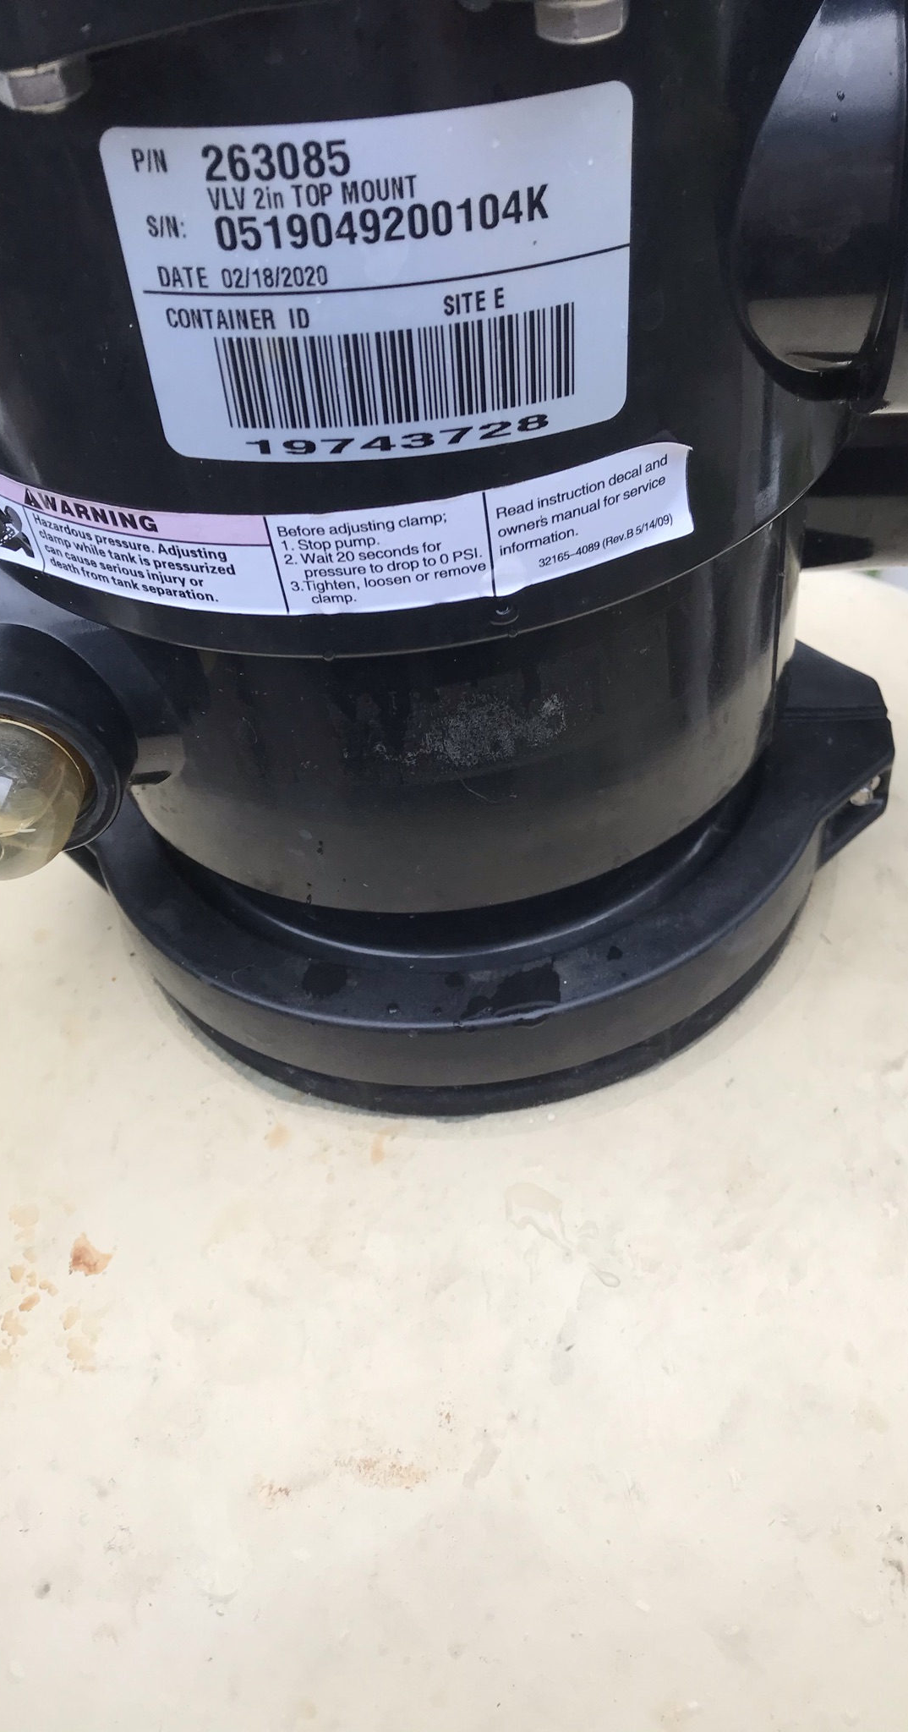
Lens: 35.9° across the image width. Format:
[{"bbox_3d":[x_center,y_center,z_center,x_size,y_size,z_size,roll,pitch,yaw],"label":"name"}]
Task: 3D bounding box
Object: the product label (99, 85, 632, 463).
[{"bbox_3d":[-0.010,-0.085,0.208,0.074,0.051,0.007,-6,47,-1],"label":"product label"}]

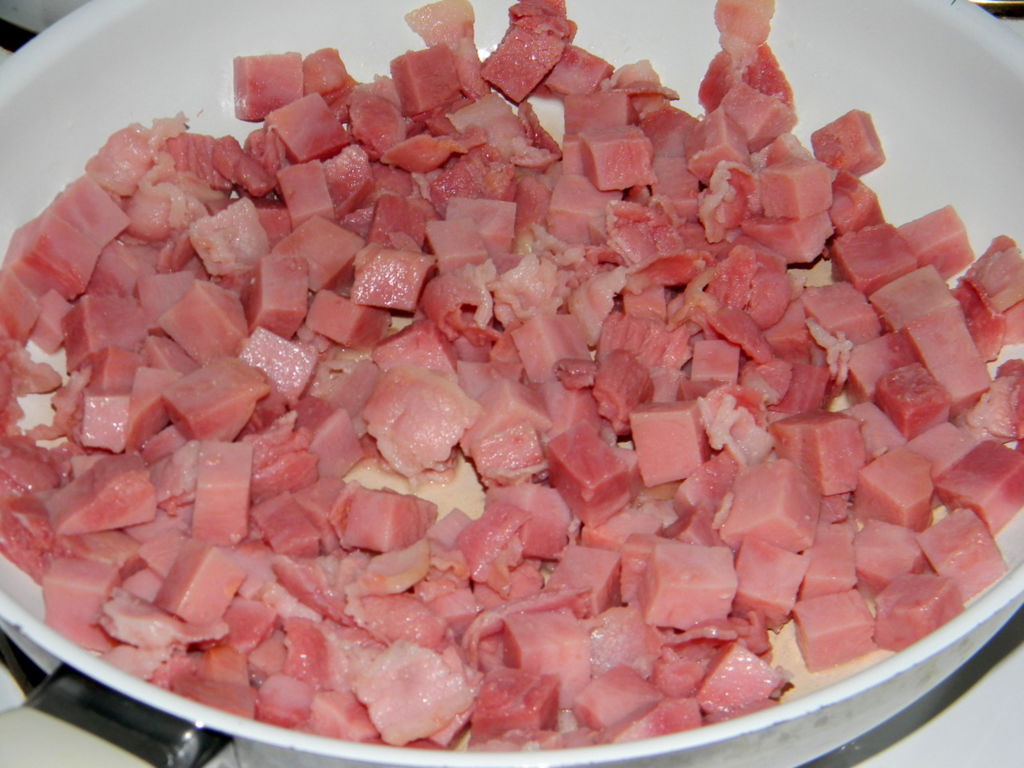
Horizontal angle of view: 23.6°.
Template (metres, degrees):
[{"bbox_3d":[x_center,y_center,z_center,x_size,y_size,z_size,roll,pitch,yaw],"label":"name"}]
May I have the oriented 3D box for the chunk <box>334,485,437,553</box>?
[{"bbox_3d":[-0.027,0.029,0.527,0.013,0.011,0.018,10,7,27],"label":"chunk"}]

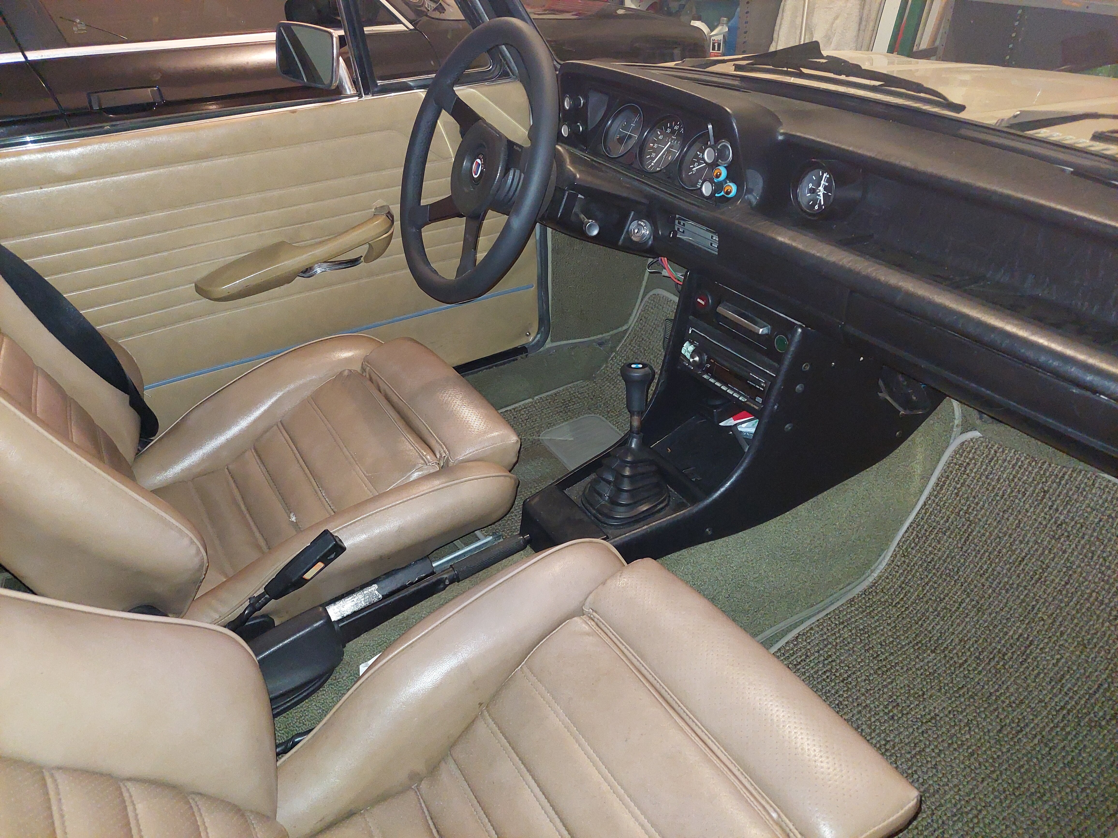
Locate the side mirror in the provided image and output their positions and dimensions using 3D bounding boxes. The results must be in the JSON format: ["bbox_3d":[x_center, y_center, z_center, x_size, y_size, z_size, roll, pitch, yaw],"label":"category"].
[{"bbox_3d":[-0.427,-0.635,1.353,0.130,0.092,0.050,15,29,23],"label":"side mirror"}]

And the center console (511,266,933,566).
[{"bbox_3d":[0.283,-0.037,1.175,0.730,0.360,0.225,-21,38,-26],"label":"center console"}]

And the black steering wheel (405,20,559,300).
[{"bbox_3d":[-0.105,-0.351,1.087,0.085,0.387,0.387,6,24,-38],"label":"black steering wheel"}]

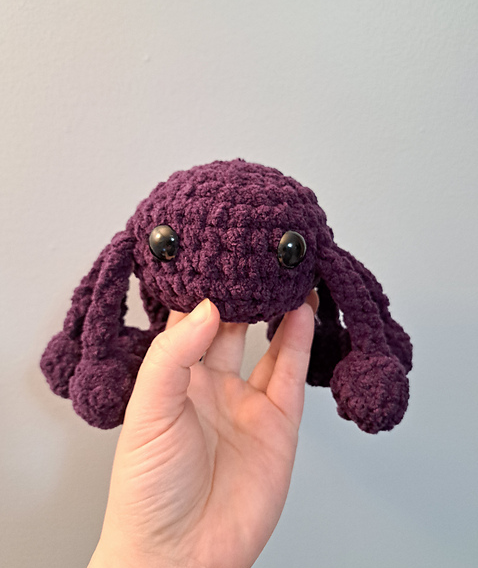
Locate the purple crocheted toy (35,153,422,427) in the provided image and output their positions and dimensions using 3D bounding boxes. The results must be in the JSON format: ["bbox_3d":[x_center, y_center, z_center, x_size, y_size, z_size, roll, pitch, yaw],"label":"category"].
[{"bbox_3d":[-0.008,0.002,0.295,0.238,0.163,0.165,2,2,1],"label":"purple crocheted toy"}]

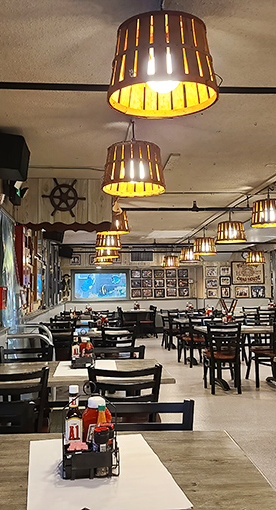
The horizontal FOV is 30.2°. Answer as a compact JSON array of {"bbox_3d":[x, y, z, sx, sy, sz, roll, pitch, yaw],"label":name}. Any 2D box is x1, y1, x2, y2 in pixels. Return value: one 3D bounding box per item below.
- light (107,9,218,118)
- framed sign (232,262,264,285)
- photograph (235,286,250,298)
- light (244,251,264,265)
[{"bbox_3d":[0.103,-0.785,2.123,0.450,0.280,0.450,0,-4,-5],"label":"light"},{"bbox_3d":[3.351,0.558,15.500,1.020,0.690,0.040,-1,-4,-5],"label":"framed sign"},{"bbox_3d":[2.938,1.060,14.356,0.350,0.295,0.030,-1,-4,-5],"label":"photograph"},{"bbox_3d":[2.686,0.068,11.644,0.455,0.310,0.455,-1,-4,-5],"label":"light"}]

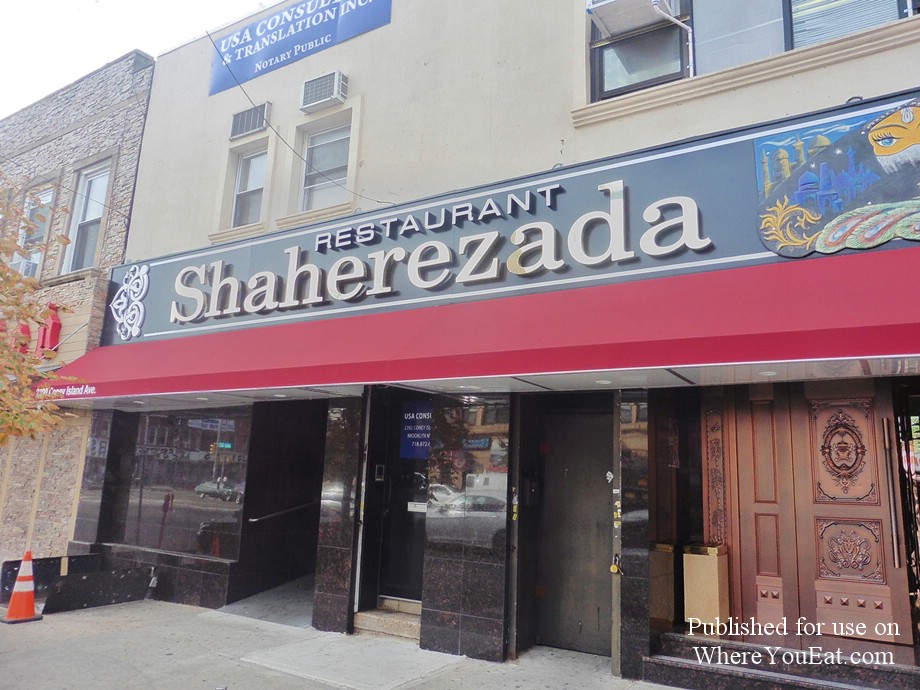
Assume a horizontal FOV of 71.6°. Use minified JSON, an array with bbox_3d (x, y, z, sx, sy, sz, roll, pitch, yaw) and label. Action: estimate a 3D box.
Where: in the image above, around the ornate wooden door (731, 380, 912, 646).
[{"bbox_3d":[3.099,1.315,5.552,1.240,2.240,0.080,-4,-13,27],"label":"ornate wooden door"}]

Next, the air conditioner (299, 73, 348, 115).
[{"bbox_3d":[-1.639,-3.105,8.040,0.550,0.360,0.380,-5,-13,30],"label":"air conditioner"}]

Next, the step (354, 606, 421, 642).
[{"bbox_3d":[-0.610,2.794,6.338,0.830,0.180,0.290,-5,-13,30],"label":"step"}]

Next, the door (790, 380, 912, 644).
[{"bbox_3d":[3.304,1.303,5.457,0.790,2.240,0.080,-4,-13,27],"label":"door"}]

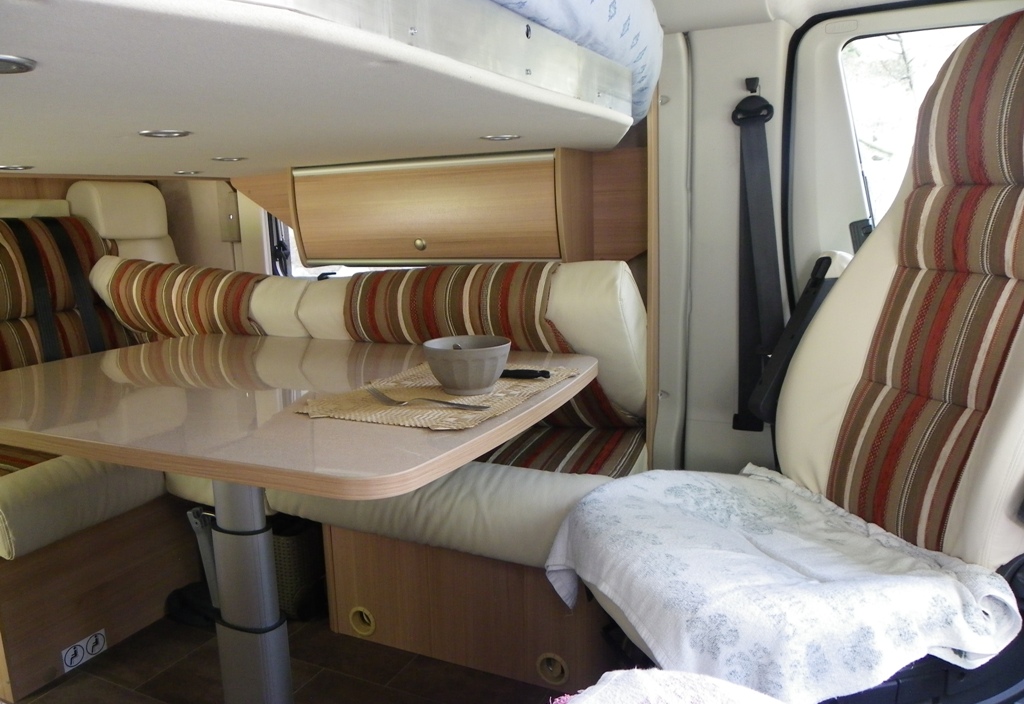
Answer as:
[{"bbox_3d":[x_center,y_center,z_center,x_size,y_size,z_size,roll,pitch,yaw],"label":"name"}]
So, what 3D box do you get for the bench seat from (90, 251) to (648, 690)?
[{"bbox_3d":[-0.404,0.216,2.049,1.580,0.915,0.500,3,10,24],"label":"bench seat"}]

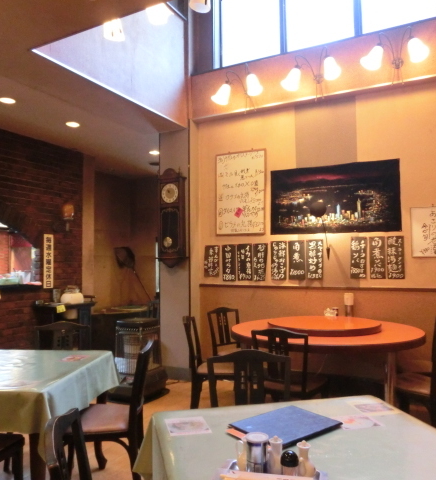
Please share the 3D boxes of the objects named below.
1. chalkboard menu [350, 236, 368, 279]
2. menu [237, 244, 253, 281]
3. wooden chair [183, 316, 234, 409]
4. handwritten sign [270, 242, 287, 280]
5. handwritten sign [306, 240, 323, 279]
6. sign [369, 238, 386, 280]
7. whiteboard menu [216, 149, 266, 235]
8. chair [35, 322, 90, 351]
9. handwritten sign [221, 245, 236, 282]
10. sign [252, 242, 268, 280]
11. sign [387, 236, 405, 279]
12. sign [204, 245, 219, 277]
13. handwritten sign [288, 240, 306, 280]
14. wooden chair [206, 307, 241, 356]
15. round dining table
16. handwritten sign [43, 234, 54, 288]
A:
[{"bbox_3d":[1.351,0.173,4.238,0.145,0.394,0.010,-2,-3,26],"label":"chalkboard menu"},{"bbox_3d":[0.290,0.242,4.762,0.170,0.391,0.010,-2,-3,26],"label":"menu"},{"bbox_3d":[-0.029,1.047,3.551,0.460,0.870,0.410,-1,-3,7],"label":"wooden chair"},{"bbox_3d":[0.634,0.215,4.592,0.171,0.399,0.010,-2,-3,26],"label":"handwritten sign"},{"bbox_3d":[0.968,0.203,4.448,0.171,0.402,0.010,-2,-3,27],"label":"handwritten sign"},{"bbox_3d":[1.501,0.172,4.163,0.152,0.390,0.010,-2,-3,26],"label":"sign"},{"bbox_3d":[0.243,-0.506,4.855,0.600,0.905,0.020,-2,-3,27],"label":"whiteboard menu"},{"bbox_3d":[-1.194,1.032,3.172,0.430,0.850,0.450,-1,-3,3],"label":"chair"},{"bbox_3d":[0.124,0.255,4.844,0.166,0.389,0.010,-2,-3,26],"label":"handwritten sign"},{"bbox_3d":[0.449,0.238,4.717,0.160,0.400,0.010,-2,-3,27],"label":"sign"},{"bbox_3d":[1.644,0.165,4.096,0.147,0.392,0.010,-2,-3,27],"label":"sign"},{"bbox_3d":[-0.067,0.241,4.987,0.178,0.358,0.010,-2,-3,27],"label":"sign"},{"bbox_3d":[0.805,0.209,4.507,0.176,0.397,0.010,-2,-3,26],"label":"handwritten sign"},{"bbox_3d":[0.225,1.073,4.202,0.450,0.850,0.430,-3,-4,43],"label":"wooden chair"},{"bbox_3d":[0.872,1.090,3.579,1.500,0.770,1.500,-1,-3,0],"label":"round dining table"},{"bbox_3d":[-2.001,0.256,5.267,0.012,0.635,0.143,-2,-3,27],"label":"handwritten sign"}]

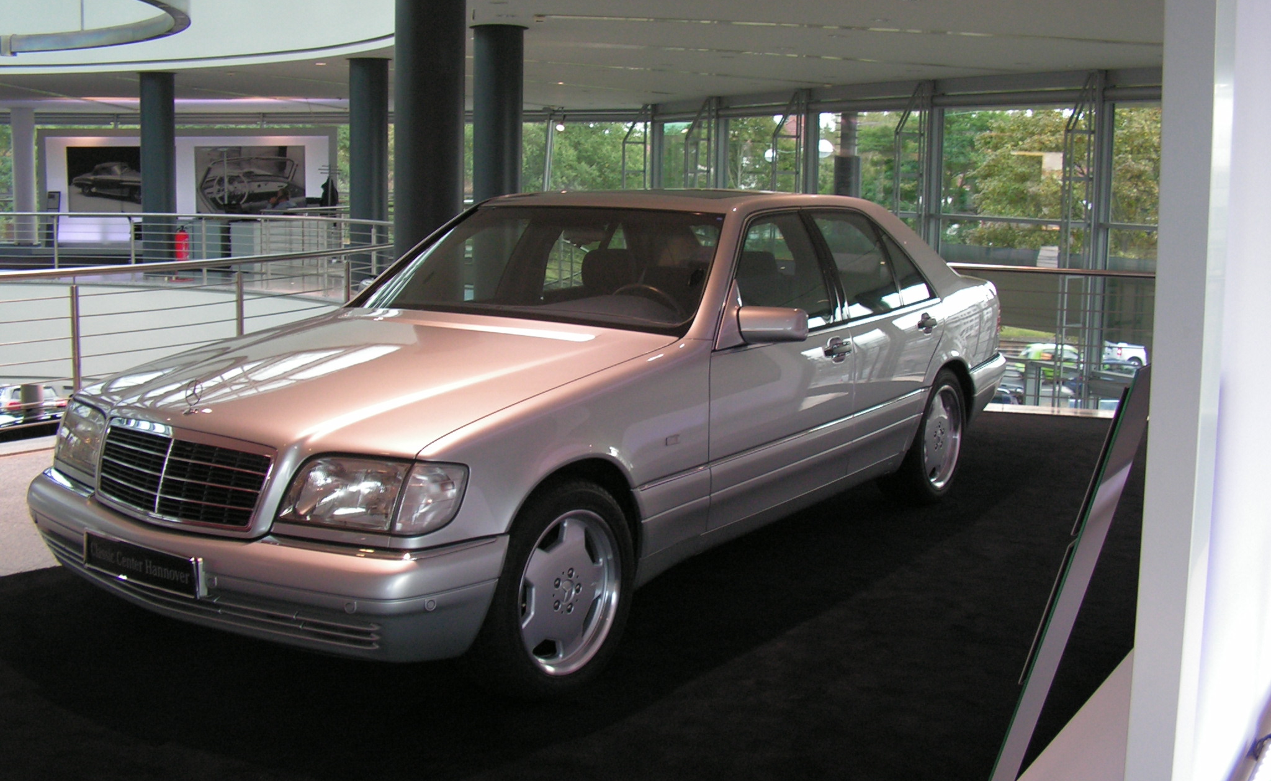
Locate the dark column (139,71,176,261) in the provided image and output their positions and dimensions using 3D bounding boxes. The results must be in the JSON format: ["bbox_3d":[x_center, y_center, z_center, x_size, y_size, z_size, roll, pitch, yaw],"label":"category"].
[{"bbox_3d":[-7.481,-3.334,20.796,0.540,3.146,0.540,0,9,0],"label":"dark column"}]

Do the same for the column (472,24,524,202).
[{"bbox_3d":[-1.436,-2.212,13.889,0.540,3.146,0.540,0,9,0],"label":"column"}]

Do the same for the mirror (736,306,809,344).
[{"bbox_3d":[0.495,-0.235,4.767,0.210,0.135,0.130,6,11,34],"label":"mirror"}]

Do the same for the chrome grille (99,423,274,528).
[{"bbox_3d":[-1.342,0.246,3.829,0.720,0.225,0.130,6,11,34],"label":"chrome grille"}]

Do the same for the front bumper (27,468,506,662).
[{"bbox_3d":[-1.271,0.508,3.979,1.860,0.370,0.550,6,11,34],"label":"front bumper"}]

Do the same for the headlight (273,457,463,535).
[{"bbox_3d":[-0.713,0.271,3.608,0.460,0.200,0.280,6,11,34],"label":"headlight"}]

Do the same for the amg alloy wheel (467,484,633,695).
[{"bbox_3d":[-0.289,0.600,4.052,0.240,0.670,0.670,6,11,34],"label":"amg alloy wheel"}]

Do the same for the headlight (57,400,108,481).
[{"bbox_3d":[-1.780,0.152,4.324,0.460,0.200,0.280,6,11,34],"label":"headlight"}]

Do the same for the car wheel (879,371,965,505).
[{"bbox_3d":[1.409,0.214,6.544,0.240,0.670,0.670,6,11,34],"label":"car wheel"}]

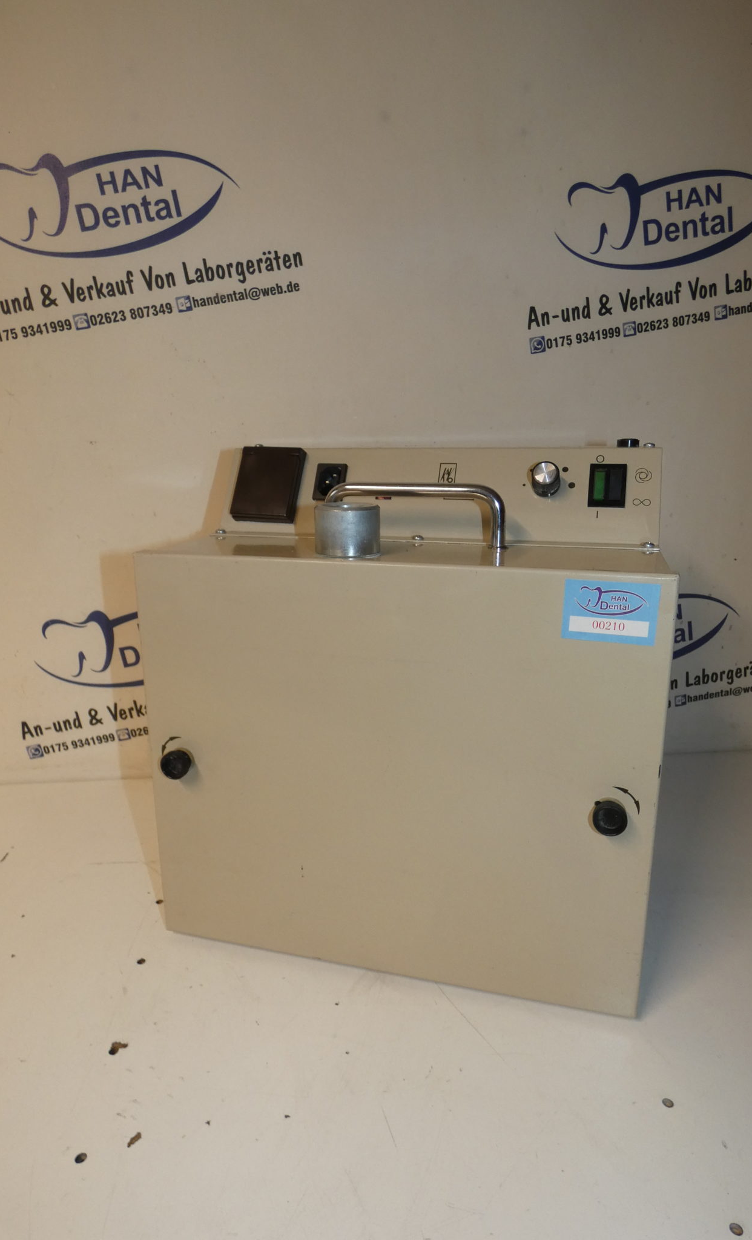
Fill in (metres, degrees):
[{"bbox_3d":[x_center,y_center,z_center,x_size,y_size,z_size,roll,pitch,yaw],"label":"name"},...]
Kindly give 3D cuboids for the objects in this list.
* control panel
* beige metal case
[{"bbox_3d":[0.037,-0.094,0.531,0.327,0.077,0.034,3,-9,14],"label":"control panel"},{"bbox_3d":[0.029,0.048,0.548,0.333,0.350,0.222,3,14,14],"label":"beige metal case"}]

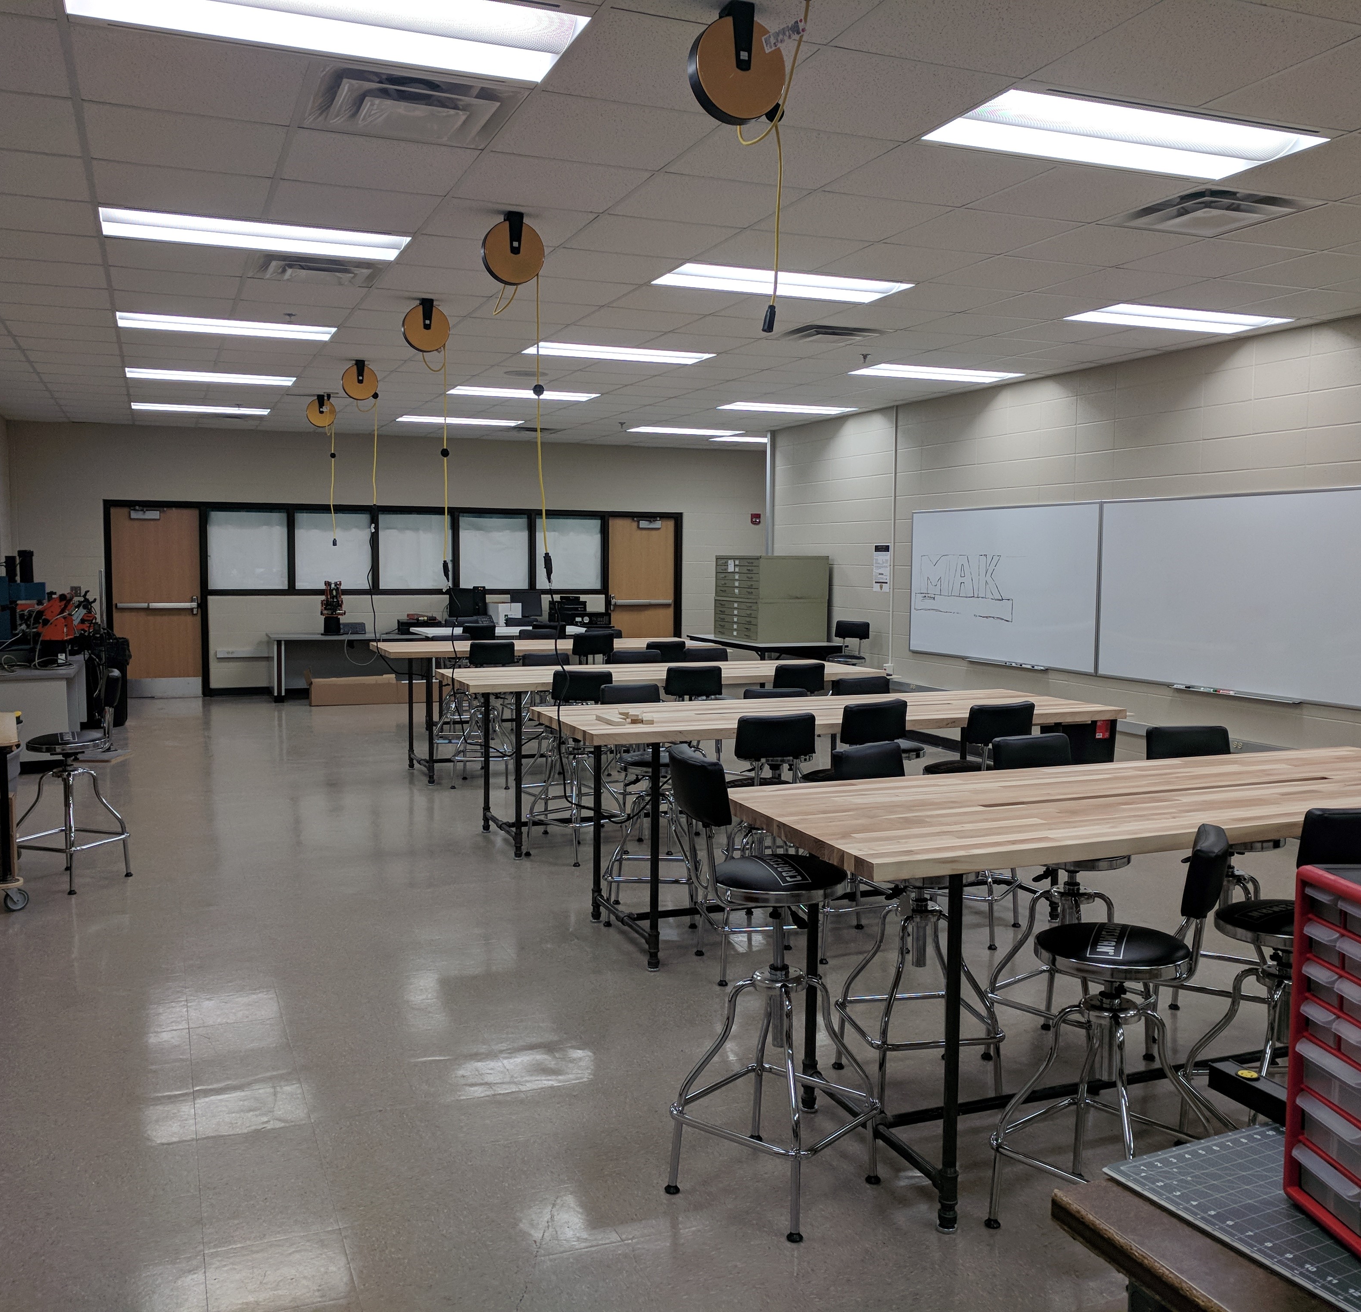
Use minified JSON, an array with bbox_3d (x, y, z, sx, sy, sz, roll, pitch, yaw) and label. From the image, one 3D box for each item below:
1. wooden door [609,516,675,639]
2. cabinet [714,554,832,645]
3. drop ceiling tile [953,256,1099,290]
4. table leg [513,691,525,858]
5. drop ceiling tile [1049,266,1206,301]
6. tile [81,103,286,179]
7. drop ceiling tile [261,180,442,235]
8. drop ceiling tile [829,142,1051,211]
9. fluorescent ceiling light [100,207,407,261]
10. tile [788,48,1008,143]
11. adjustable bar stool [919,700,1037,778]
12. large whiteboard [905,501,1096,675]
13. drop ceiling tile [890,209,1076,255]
[{"bbox_3d":[-0.482,-0.693,16.382,0.890,2.060,0.050,-1,5,-22],"label":"wooden door"},{"bbox_3d":[0.906,-0.583,13.176,0.750,0.835,1.040,-1,5,-22],"label":"cabinet"},{"bbox_3d":[1.576,-1.795,6.165,0.600,0.020,0.600,-1,5,-22],"label":"drop ceiling tile"},{"bbox_3d":[-0.857,0.625,6.940,0.046,0.900,0.046,-1,5,-22],"label":"table leg"},{"bbox_3d":[2.141,-1.811,6.380,0.603,0.024,0.603,-1,5,-22],"label":"drop ceiling tile"},{"bbox_3d":[-1.597,-1.669,4.239,0.603,0.024,0.603,-1,5,-22],"label":"tile"},{"bbox_3d":[-1.257,-1.728,5.028,0.603,0.024,0.603,-1,5,-22],"label":"drop ceiling tile"},{"bbox_3d":[0.894,-1.680,4.595,0.605,0.020,0.605,-1,5,-22],"label":"drop ceiling tile"},{"bbox_3d":[-1.766,-1.782,5.495,1.215,0.060,0.605,-1,5,-22],"label":"fluorescent ceiling light"},{"bbox_3d":[0.553,-1.620,3.785,0.603,0.024,0.603,-1,5,-22],"label":"tile"},{"bbox_3d":[1.233,0.682,5.659,0.500,1.018,0.520,-2,5,-29],"label":"adjustable bar stool"},{"bbox_3d":[2.450,-0.548,10.236,0.035,1.210,2.430,-1,5,-22],"label":"large whiteboard"},{"bbox_3d":[1.232,-1.733,5.369,0.600,0.020,0.600,-1,5,-21],"label":"drop ceiling tile"}]

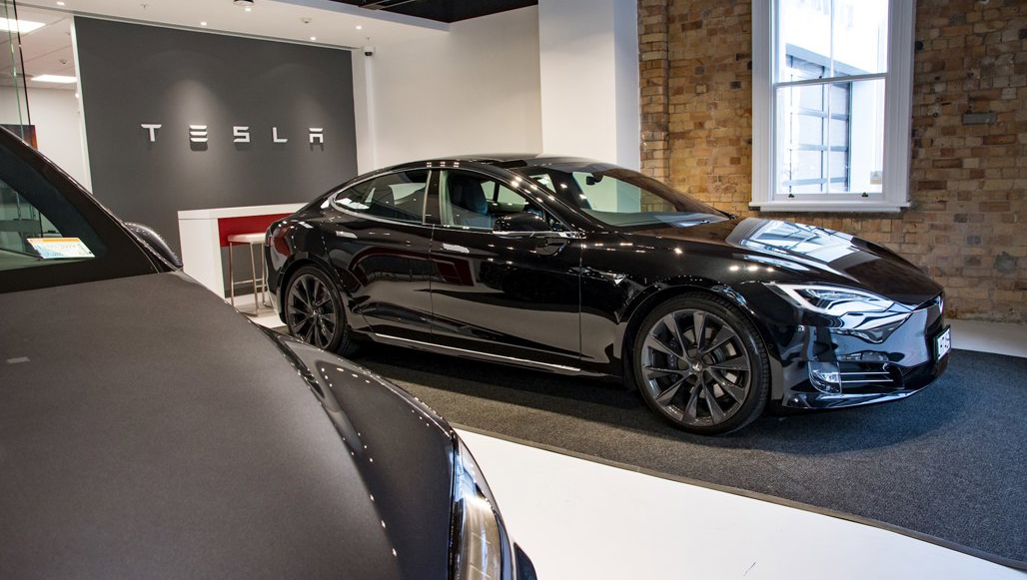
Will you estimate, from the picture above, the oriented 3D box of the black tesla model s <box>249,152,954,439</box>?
[{"bbox_3d":[0.217,-0.232,4.991,4.980,1.430,2.070,5,11,38],"label":"black tesla model s"}]

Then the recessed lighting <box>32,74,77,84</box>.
[{"bbox_3d":[-6.766,-3.143,10.572,0.600,0.050,0.600,5,11,37],"label":"recessed lighting"}]

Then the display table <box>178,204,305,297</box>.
[{"bbox_3d":[-2.561,-0.432,8.116,0.622,1.064,2.200,5,11,37],"label":"display table"}]

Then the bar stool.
[{"bbox_3d":[-2.614,-0.168,7.386,0.460,0.770,0.420,5,11,37],"label":"bar stool"}]

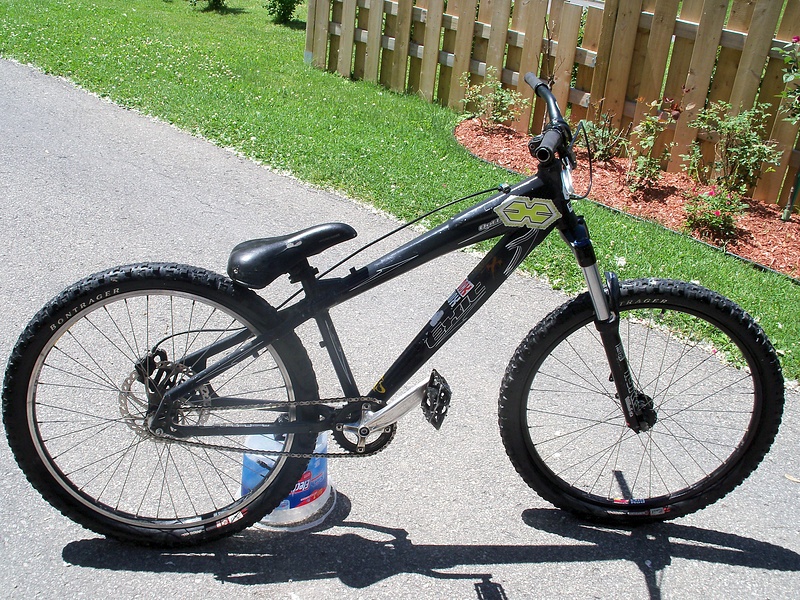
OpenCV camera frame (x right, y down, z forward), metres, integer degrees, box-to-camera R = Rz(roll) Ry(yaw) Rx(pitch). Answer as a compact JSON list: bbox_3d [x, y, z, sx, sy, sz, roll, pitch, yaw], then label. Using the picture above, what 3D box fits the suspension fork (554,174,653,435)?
[{"bbox_3d":[0.452,0.018,1.795,0.110,0.575,0.175,-16,20,7],"label":"suspension fork"}]

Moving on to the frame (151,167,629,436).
[{"bbox_3d":[-0.057,-0.005,1.710,0.905,0.605,0.160,1,19,-8],"label":"frame"}]

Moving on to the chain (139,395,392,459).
[{"bbox_3d":[-0.276,0.276,1.725,0.545,0.150,0.014,1,19,-8],"label":"chain"}]

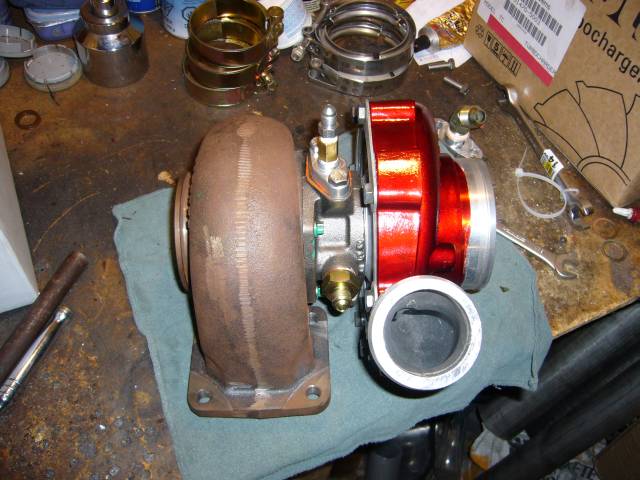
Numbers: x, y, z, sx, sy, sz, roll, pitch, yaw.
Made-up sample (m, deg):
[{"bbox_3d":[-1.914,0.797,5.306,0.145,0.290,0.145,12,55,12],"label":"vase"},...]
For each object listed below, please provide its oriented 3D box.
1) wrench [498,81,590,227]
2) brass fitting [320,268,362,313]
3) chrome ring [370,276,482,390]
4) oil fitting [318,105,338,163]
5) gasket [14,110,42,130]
[{"bbox_3d":[0.236,-0.093,0.689,0.030,0.012,0.192,-12,59,-7],"label":"wrench"},{"bbox_3d":[0.015,0.035,0.445,0.028,0.026,0.027,-1,38,-1],"label":"brass fitting"},{"bbox_3d":[0.061,0.055,0.381,0.065,0.020,0.065,-1,85,-1],"label":"chrome ring"},{"bbox_3d":[0.006,-0.075,0.450,0.015,0.042,0.015,-1,38,-1],"label":"oil fitting"},{"bbox_3d":[-0.325,-0.133,0.720,0.029,0.002,0.029,0,58,0],"label":"gasket"}]

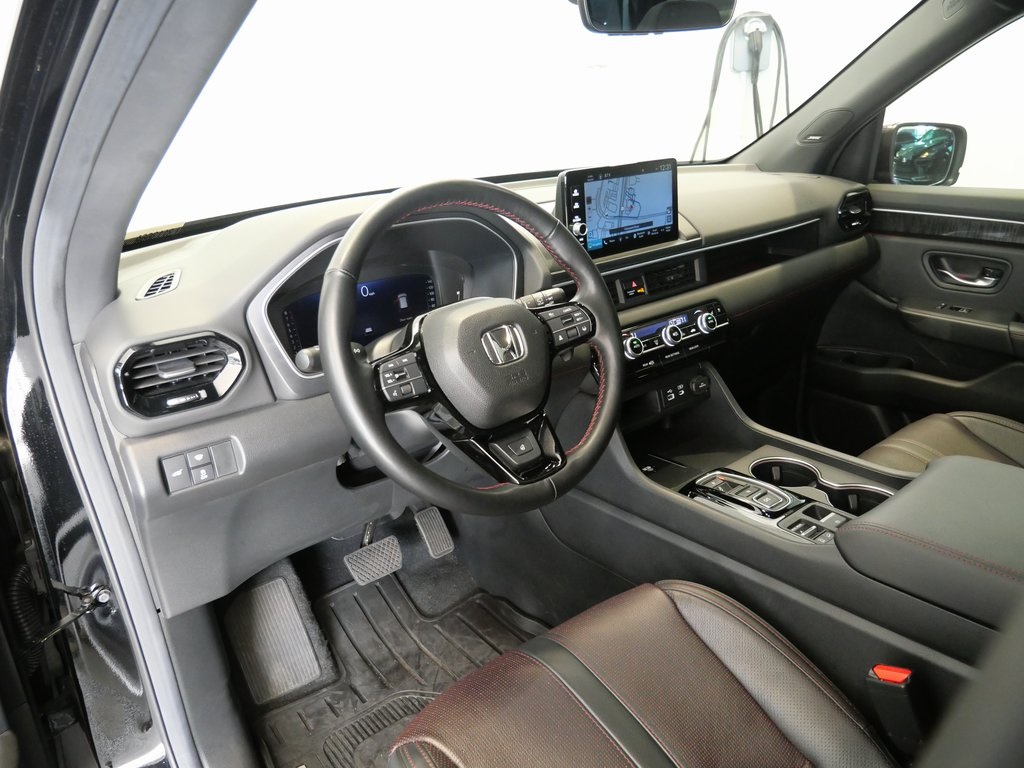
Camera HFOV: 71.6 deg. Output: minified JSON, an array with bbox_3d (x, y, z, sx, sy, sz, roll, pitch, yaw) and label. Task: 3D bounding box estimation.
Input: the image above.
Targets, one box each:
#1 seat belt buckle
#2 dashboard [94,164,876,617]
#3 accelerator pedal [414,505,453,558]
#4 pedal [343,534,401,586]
[{"bbox_3d":[0.433,0.366,0.799,0.030,0.100,0.051,-19,3,-35],"label":"seat belt buckle"},{"bbox_3d":[0.106,-0.183,1.229,1.480,0.380,0.450,-19,26,-35],"label":"dashboard"},{"bbox_3d":[-0.155,0.293,1.395,0.047,0.093,0.028,-19,-9,-35],"label":"accelerator pedal"},{"bbox_3d":[-0.245,0.317,1.269,0.094,0.058,0.026,-19,-9,-35],"label":"pedal"}]

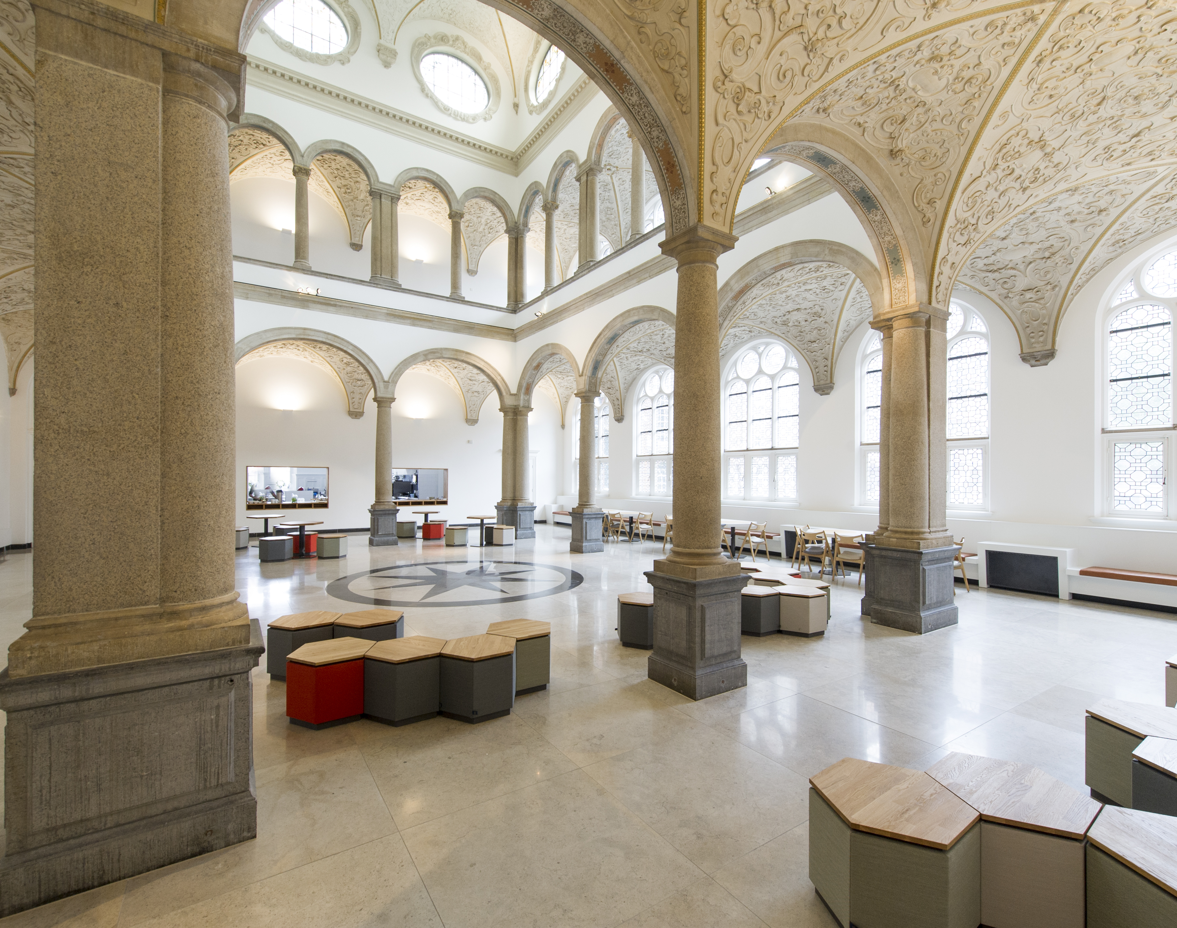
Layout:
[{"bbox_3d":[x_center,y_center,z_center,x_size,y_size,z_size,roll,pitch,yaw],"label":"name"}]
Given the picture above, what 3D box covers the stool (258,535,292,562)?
[{"bbox_3d":[-6.345,1.747,11.030,0.588,0.447,0.509,1,-2,-33],"label":"stool"}]

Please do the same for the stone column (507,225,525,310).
[{"bbox_3d":[-2.066,-5.666,15.666,0.463,2.354,0.463,1,-2,-34],"label":"stone column"}]

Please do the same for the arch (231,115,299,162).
[{"bbox_3d":[-7.538,-7.467,12.460,1.740,0.940,0.360,1,-2,-33],"label":"arch"}]

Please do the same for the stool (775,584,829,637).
[{"bbox_3d":[2.293,1.595,5.897,0.600,0.430,0.520,1,-2,-33],"label":"stool"}]

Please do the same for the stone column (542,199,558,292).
[{"bbox_3d":[-1.023,-5.778,14.382,0.353,2.470,0.353,0,-2,0],"label":"stone column"}]

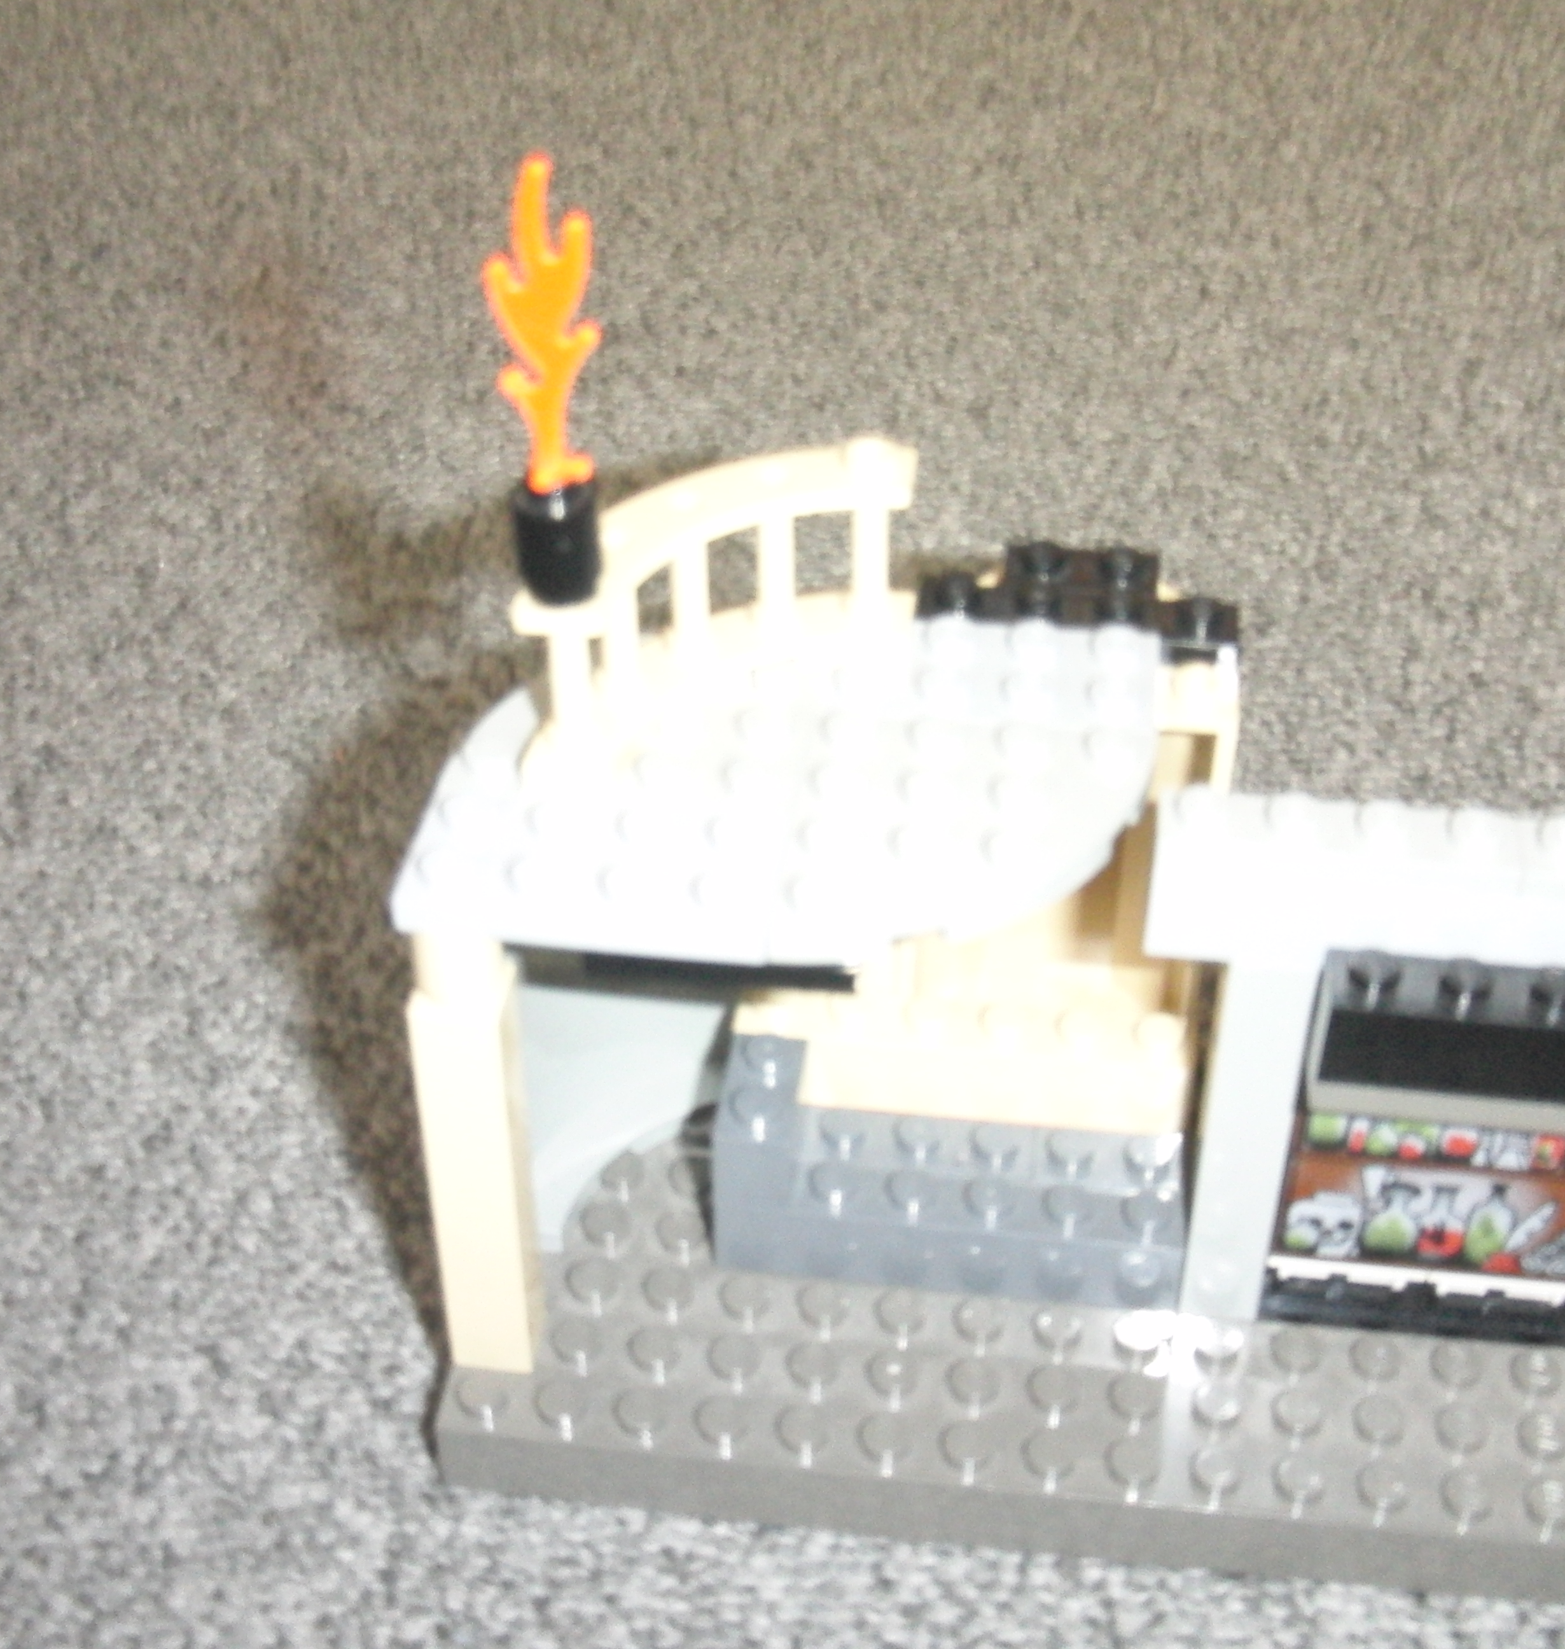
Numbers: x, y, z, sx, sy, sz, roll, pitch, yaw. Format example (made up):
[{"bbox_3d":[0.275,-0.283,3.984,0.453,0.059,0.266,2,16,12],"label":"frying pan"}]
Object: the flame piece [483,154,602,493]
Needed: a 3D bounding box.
[{"bbox_3d":[-0.019,-0.040,0.194,0.009,0.030,0.004,5,38,5],"label":"flame piece"}]

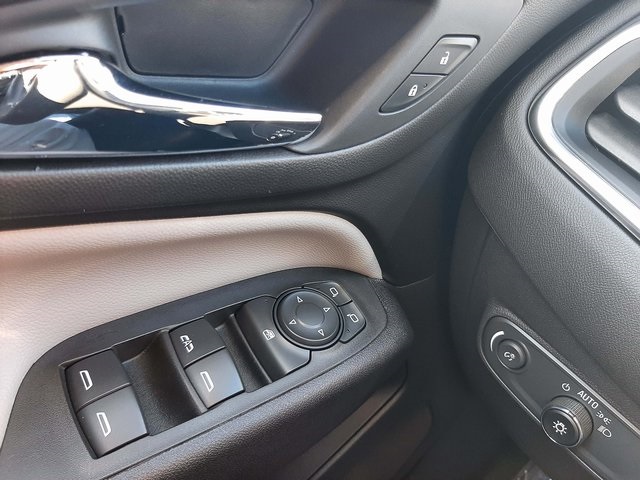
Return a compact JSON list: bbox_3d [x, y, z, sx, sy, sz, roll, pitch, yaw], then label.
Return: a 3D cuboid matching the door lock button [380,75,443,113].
[{"bbox_3d":[0.062,-0.101,0.327,0.044,0.025,0.009,-11,46,-28],"label":"door lock button"}]

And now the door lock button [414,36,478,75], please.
[{"bbox_3d":[0.082,-0.123,0.319,0.044,0.025,0.009,-11,46,-28],"label":"door lock button"}]

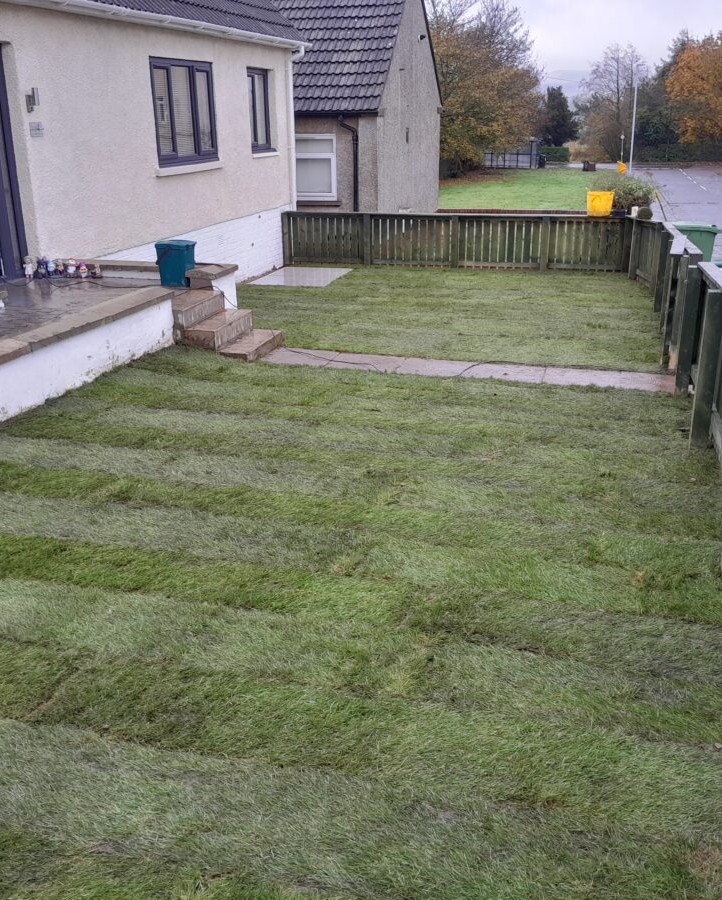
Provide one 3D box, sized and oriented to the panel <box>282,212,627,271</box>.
[{"bbox_3d":[1.400,-3.321,14.364,5.430,0.860,0.120,4,21,11],"label":"panel"}]

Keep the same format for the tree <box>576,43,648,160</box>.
[{"bbox_3d":[22.790,-31.706,82.000,6.400,10.000,6.000,5,21,14],"label":"tree"}]

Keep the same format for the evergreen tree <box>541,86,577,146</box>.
[{"bbox_3d":[17.693,-29.141,80.588,3.140,6.070,3.140,6,22,17],"label":"evergreen tree"}]

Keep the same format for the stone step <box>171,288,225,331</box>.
[{"bbox_3d":[-1.550,-1.267,8.117,0.370,0.165,0.860,6,22,17],"label":"stone step"}]

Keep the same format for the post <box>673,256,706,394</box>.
[{"bbox_3d":[2.493,-0.920,6.827,0.100,1.000,0.100,5,21,14],"label":"post"}]

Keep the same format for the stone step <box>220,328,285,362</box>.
[{"bbox_3d":[-0.957,-0.923,8.015,0.300,0.110,0.870,5,21,14],"label":"stone step"}]

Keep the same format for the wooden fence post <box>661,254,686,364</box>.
[{"bbox_3d":[2.689,-1.197,7.754,0.100,0.950,0.100,5,21,14],"label":"wooden fence post"}]

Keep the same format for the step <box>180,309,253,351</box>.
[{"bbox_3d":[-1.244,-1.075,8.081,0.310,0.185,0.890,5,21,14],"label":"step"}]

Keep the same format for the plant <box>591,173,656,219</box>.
[{"bbox_3d":[4.093,-3.945,14.000,1.000,0.680,0.750,5,21,14],"label":"plant"}]

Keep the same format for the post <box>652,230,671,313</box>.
[{"bbox_3d":[3.579,-2.111,10.710,0.100,0.950,0.100,5,21,14],"label":"post"}]

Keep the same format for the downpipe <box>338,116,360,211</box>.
[{"bbox_3d":[-0.245,-5.472,18.392,0.460,2.430,0.200,6,22,17],"label":"downpipe"}]

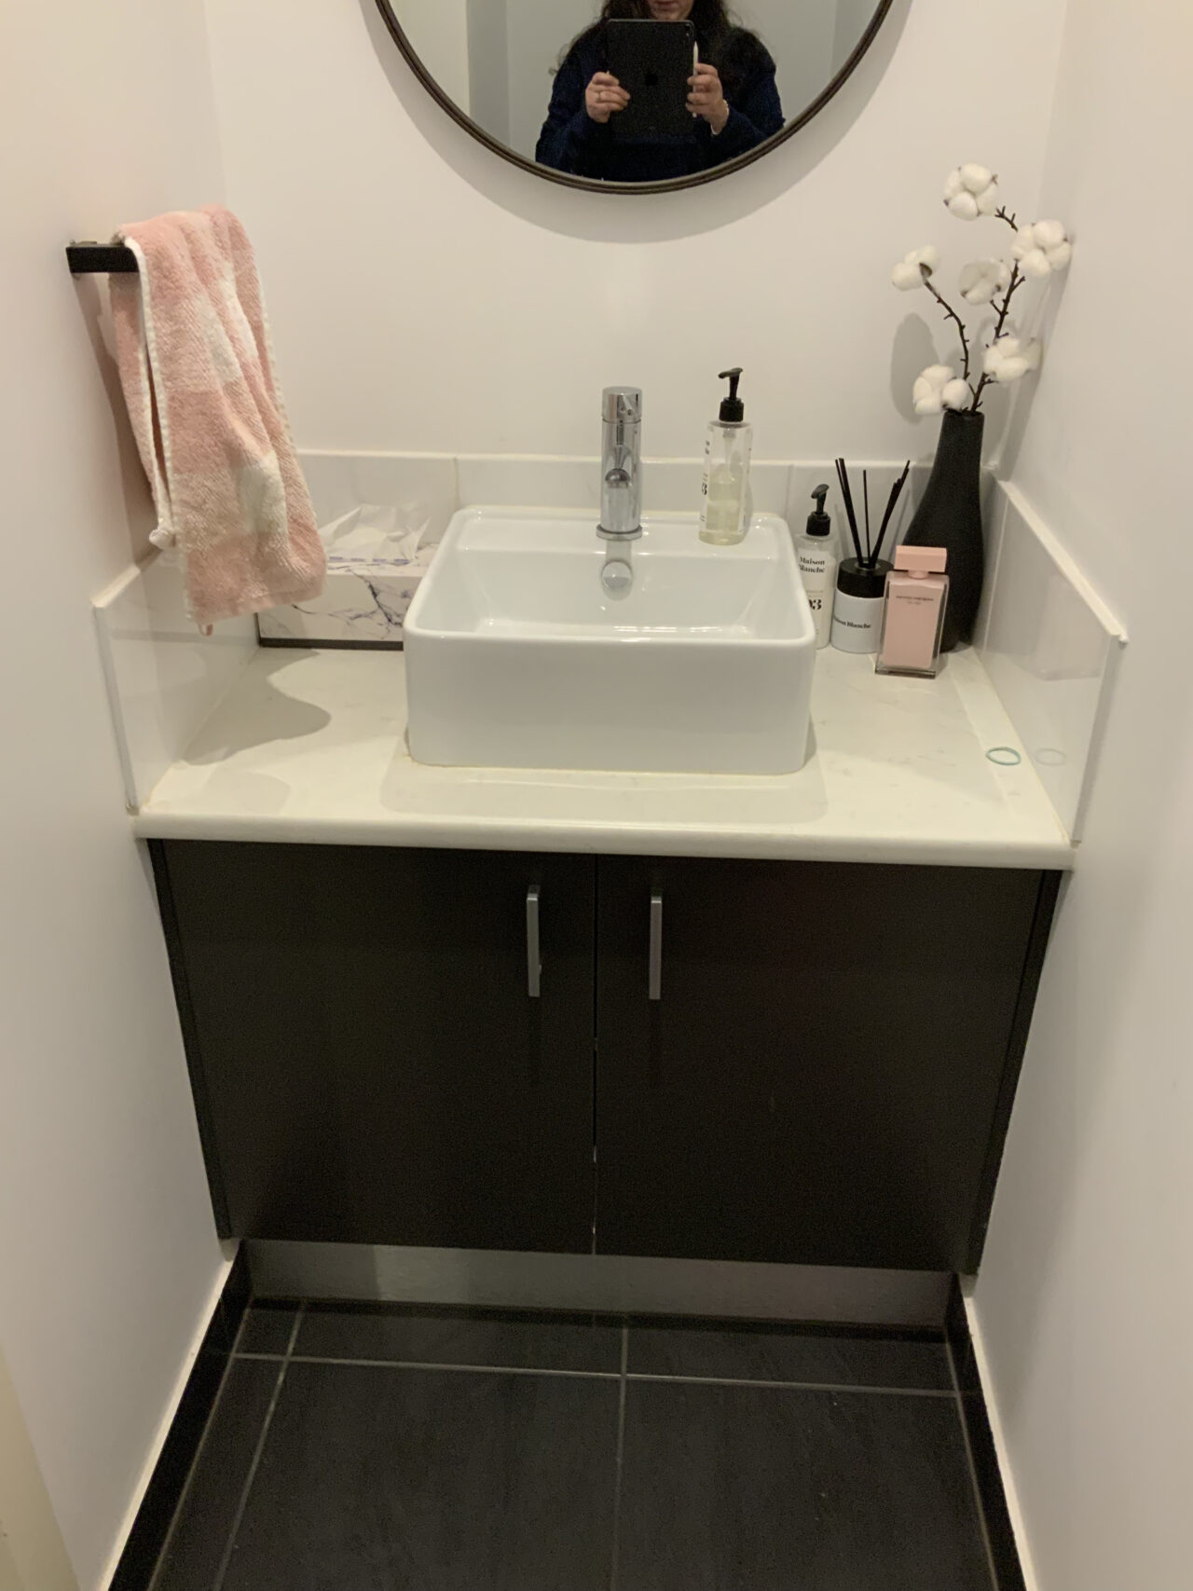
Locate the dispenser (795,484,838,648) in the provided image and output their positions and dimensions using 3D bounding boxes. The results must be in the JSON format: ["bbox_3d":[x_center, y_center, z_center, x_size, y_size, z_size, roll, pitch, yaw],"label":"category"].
[{"bbox_3d":[0.258,-0.270,1.574,0.051,0.188,0.053,13,31,21],"label":"dispenser"}]

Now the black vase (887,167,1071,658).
[{"bbox_3d":[0.388,-0.398,1.459,0.155,0.525,0.155,2,29,2],"label":"black vase"}]

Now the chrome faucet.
[{"bbox_3d":[0.025,-0.357,1.479,0.053,0.166,0.130,2,29,2],"label":"chrome faucet"}]

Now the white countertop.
[{"bbox_3d":[0.015,-0.084,1.458,0.868,0.031,0.535,2,29,2],"label":"white countertop"}]

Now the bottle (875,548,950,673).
[{"bbox_3d":[0.358,-0.206,1.510,0.068,0.141,0.034,6,30,10],"label":"bottle"}]

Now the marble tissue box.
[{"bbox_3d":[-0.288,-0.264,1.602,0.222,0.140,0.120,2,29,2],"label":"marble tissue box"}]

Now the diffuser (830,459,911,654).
[{"bbox_3d":[0.314,-0.282,1.560,0.078,0.224,0.072,0,29,0],"label":"diffuser"}]

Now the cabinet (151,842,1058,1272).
[{"bbox_3d":[0.013,0.159,1.596,0.856,0.528,0.530,2,29,2],"label":"cabinet"}]

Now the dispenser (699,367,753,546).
[{"bbox_3d":[0.148,-0.381,1.501,0.052,0.188,0.052,-25,38,-38],"label":"dispenser"}]

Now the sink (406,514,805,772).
[{"bbox_3d":[0.018,-0.182,1.462,0.402,0.139,0.410,2,29,2],"label":"sink"}]

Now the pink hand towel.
[{"bbox_3d":[-0.347,-0.364,1.276,0.115,0.360,0.310,2,29,2],"label":"pink hand towel"}]

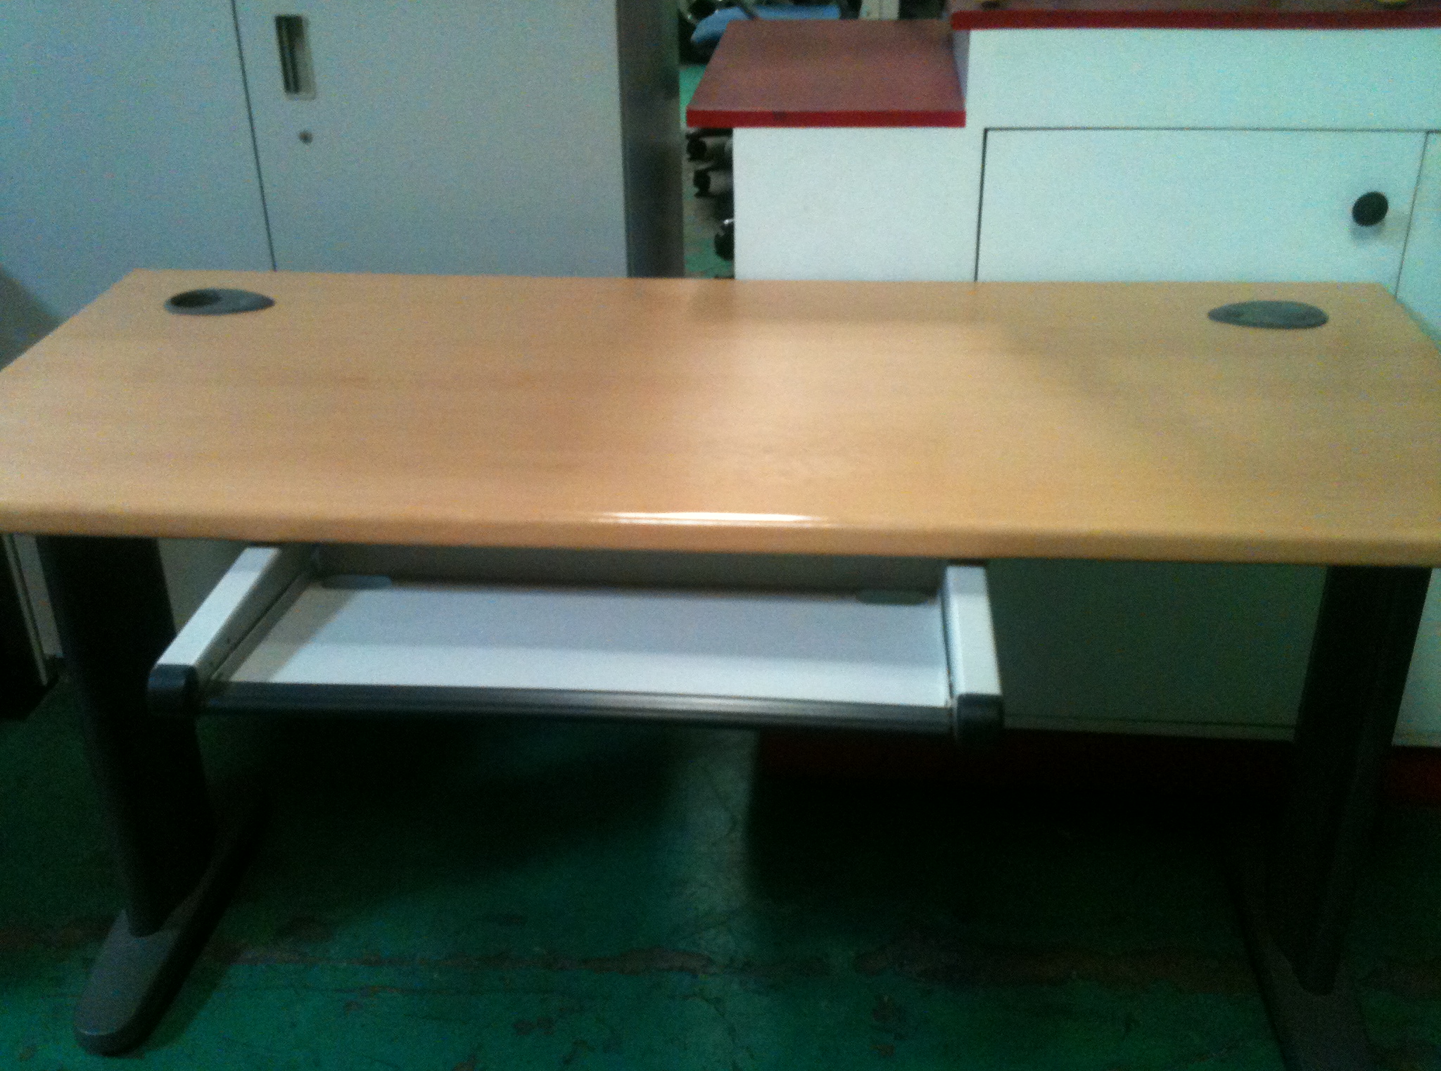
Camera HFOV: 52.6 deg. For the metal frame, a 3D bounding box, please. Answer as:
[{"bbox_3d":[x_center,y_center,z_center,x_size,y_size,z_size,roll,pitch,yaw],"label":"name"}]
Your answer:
[{"bbox_3d":[0.004,0.178,1.629,1.436,0.697,0.524,1,28,4],"label":"metal frame"}]

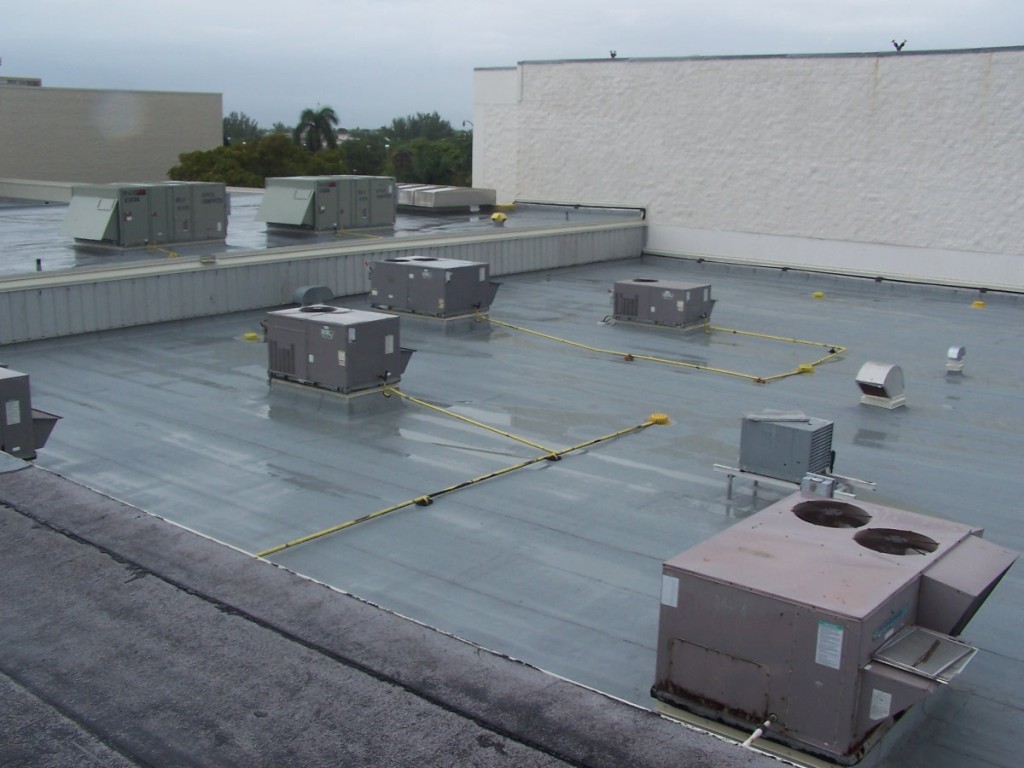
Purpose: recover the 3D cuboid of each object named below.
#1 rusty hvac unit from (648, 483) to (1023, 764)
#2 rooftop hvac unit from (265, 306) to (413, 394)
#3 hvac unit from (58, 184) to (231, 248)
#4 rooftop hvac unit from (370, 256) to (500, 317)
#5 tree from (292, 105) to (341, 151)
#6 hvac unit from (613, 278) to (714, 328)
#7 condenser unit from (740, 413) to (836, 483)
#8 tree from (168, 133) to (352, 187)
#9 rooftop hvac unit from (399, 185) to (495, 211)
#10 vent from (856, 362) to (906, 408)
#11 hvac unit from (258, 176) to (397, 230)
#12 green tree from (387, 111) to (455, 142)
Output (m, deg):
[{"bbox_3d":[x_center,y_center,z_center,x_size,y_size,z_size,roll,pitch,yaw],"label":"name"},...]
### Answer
[{"bbox_3d":[2.535,1.751,8.375,1.958,1.024,2.270,10,16,38],"label":"rusty hvac unit"},{"bbox_3d":[-2.816,-0.630,18.450,1.933,1.071,1.453,10,16,38],"label":"rooftop hvac unit"},{"bbox_3d":[-10.047,-4.616,30.406,2.337,1.481,3.768,10,16,38],"label":"hvac unit"},{"bbox_3d":[-1.752,-2.237,25.605,2.287,1.064,1.765,10,16,38],"label":"rooftop hvac unit"},{"bbox_3d":[-18.320,-19.570,106.370,4.600,12.990,4.600,1,12,0],"label":"tree"},{"bbox_3d":[3.558,-1.893,25.998,1.866,0.840,1.451,10,16,38],"label":"hvac unit"},{"bbox_3d":[3.347,0.747,13.719,0.903,0.686,0.613,10,16,38],"label":"condenser unit"},{"bbox_3d":[-15.900,-11.000,73.090,11.000,10.330,8.800,1,12,0],"label":"tree"},{"bbox_3d":[-3.760,-7.661,46.020,5.015,0.609,3.680,10,16,38],"label":"rooftop hvac unit"},{"bbox_3d":[6.199,-0.002,18.964,0.600,0.740,1.000,10,16,38],"label":"vent"},{"bbox_3d":[-5.886,-5.739,35.480,2.329,1.512,3.947,10,16,38],"label":"hvac unit"},{"bbox_3d":[-11.460,-27.410,141.440,8.500,13.610,8.000,1,12,0],"label":"green tree"}]

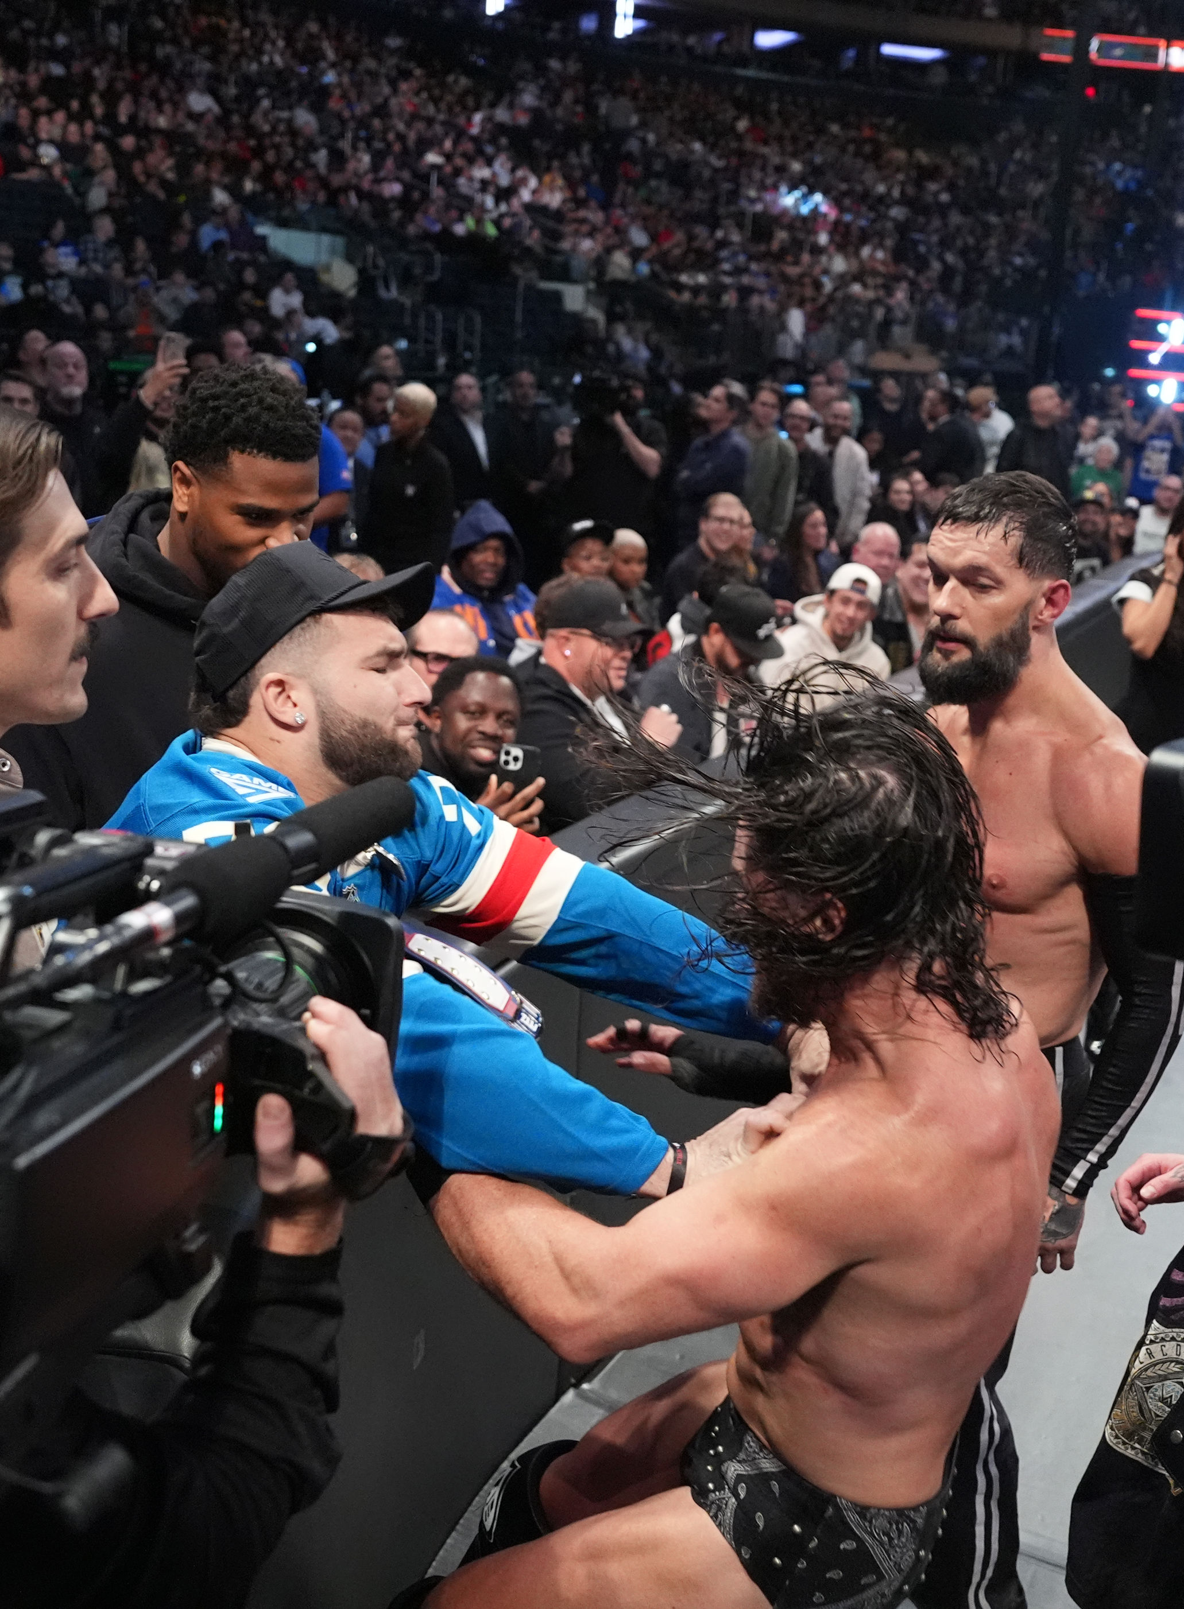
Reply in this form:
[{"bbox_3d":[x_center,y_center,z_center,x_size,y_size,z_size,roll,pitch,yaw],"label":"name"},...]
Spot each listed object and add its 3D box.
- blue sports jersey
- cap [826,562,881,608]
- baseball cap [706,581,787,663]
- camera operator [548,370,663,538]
[{"bbox_3d":[-0.208,0.253,1.700,0.740,0.620,0.560,11,16,31],"label":"blue sports jersey"},{"bbox_3d":[0.779,-0.647,4.800,0.175,0.140,0.260,1,2,-5],"label":"cap"},{"bbox_3d":[0.406,-0.484,4.300,0.260,0.150,0.180,38,27,19],"label":"baseball cap"},{"bbox_3d":[0.084,-1.186,7.918,0.620,1.800,0.550,10,16,27],"label":"camera operator"}]

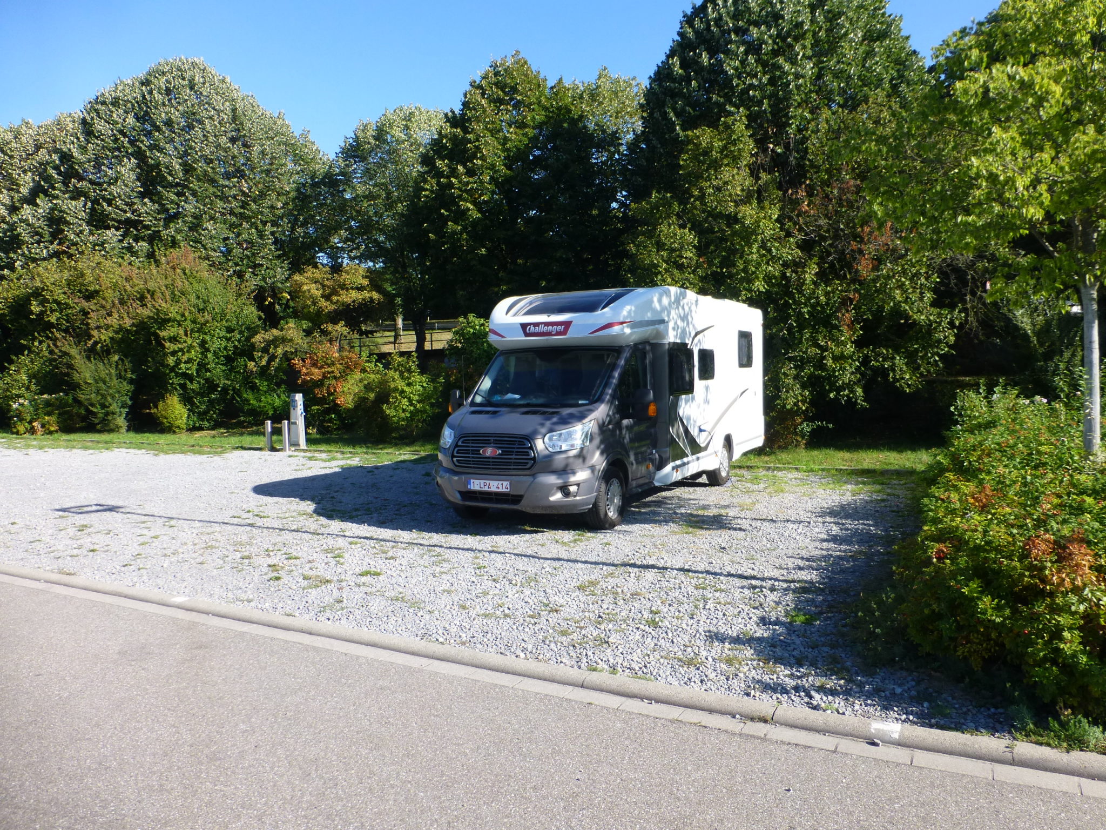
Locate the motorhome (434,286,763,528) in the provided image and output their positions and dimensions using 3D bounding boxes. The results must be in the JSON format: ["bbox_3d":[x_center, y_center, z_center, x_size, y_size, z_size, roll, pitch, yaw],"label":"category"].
[{"bbox_3d":[0.993,-0.302,10.992,2.400,2.880,6.950,0,3,29],"label":"motorhome"}]

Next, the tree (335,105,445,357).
[{"bbox_3d":[-8.087,-7.909,37.599,6.600,13.800,6.400,-2,3,-12],"label":"tree"}]

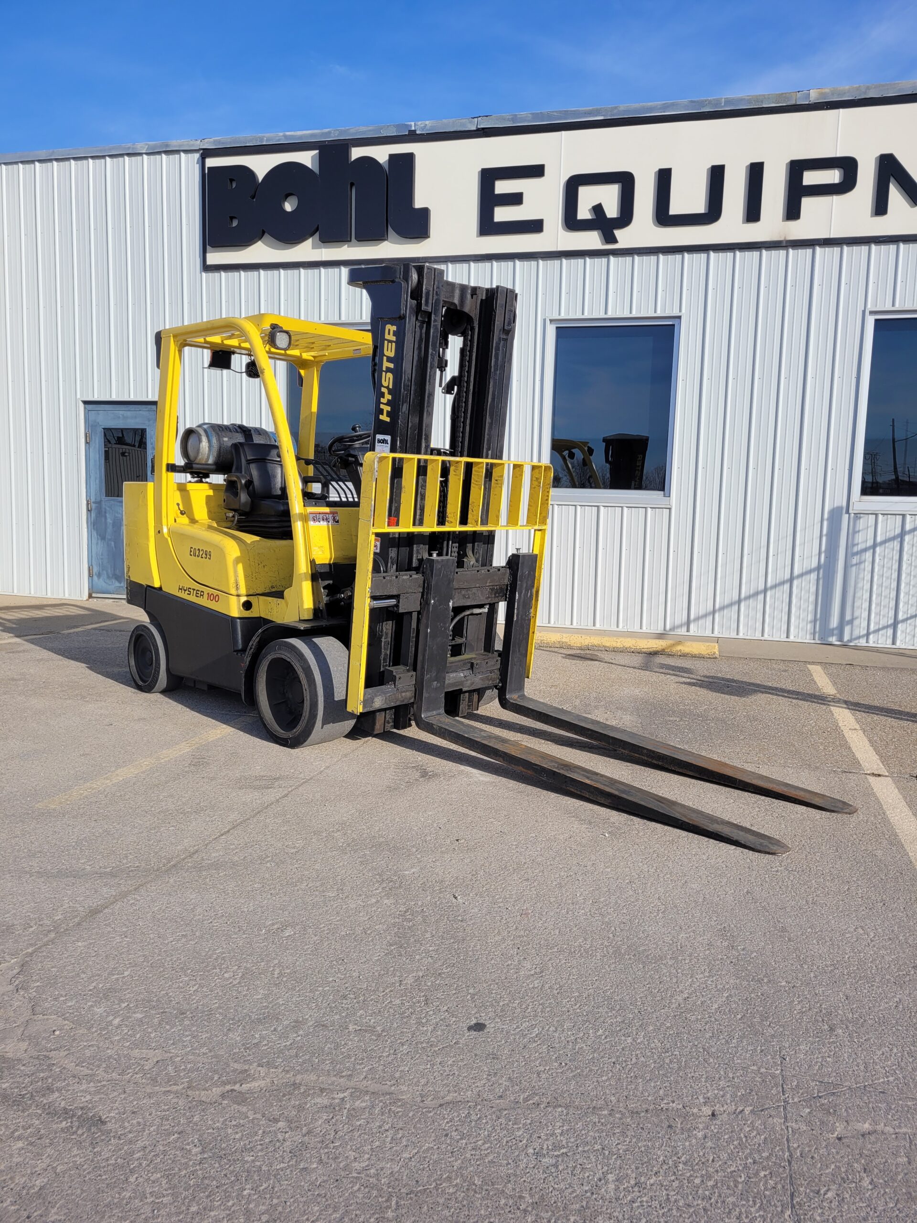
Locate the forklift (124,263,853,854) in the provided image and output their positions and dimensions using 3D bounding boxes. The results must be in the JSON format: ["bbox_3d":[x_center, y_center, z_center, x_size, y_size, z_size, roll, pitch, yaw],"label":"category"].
[{"bbox_3d":[-0.200,-0.511,4.816,4.341,2.352,1.382,8,10,44],"label":"forklift"}]

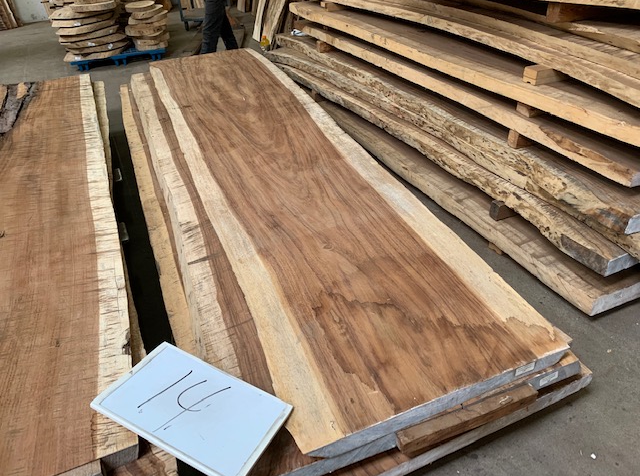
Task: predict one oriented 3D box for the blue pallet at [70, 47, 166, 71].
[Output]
[{"bbox_3d":[-2.668,-2.519,6.562,1.180,0.135,0.980,-11,35,-9],"label":"blue pallet"}]

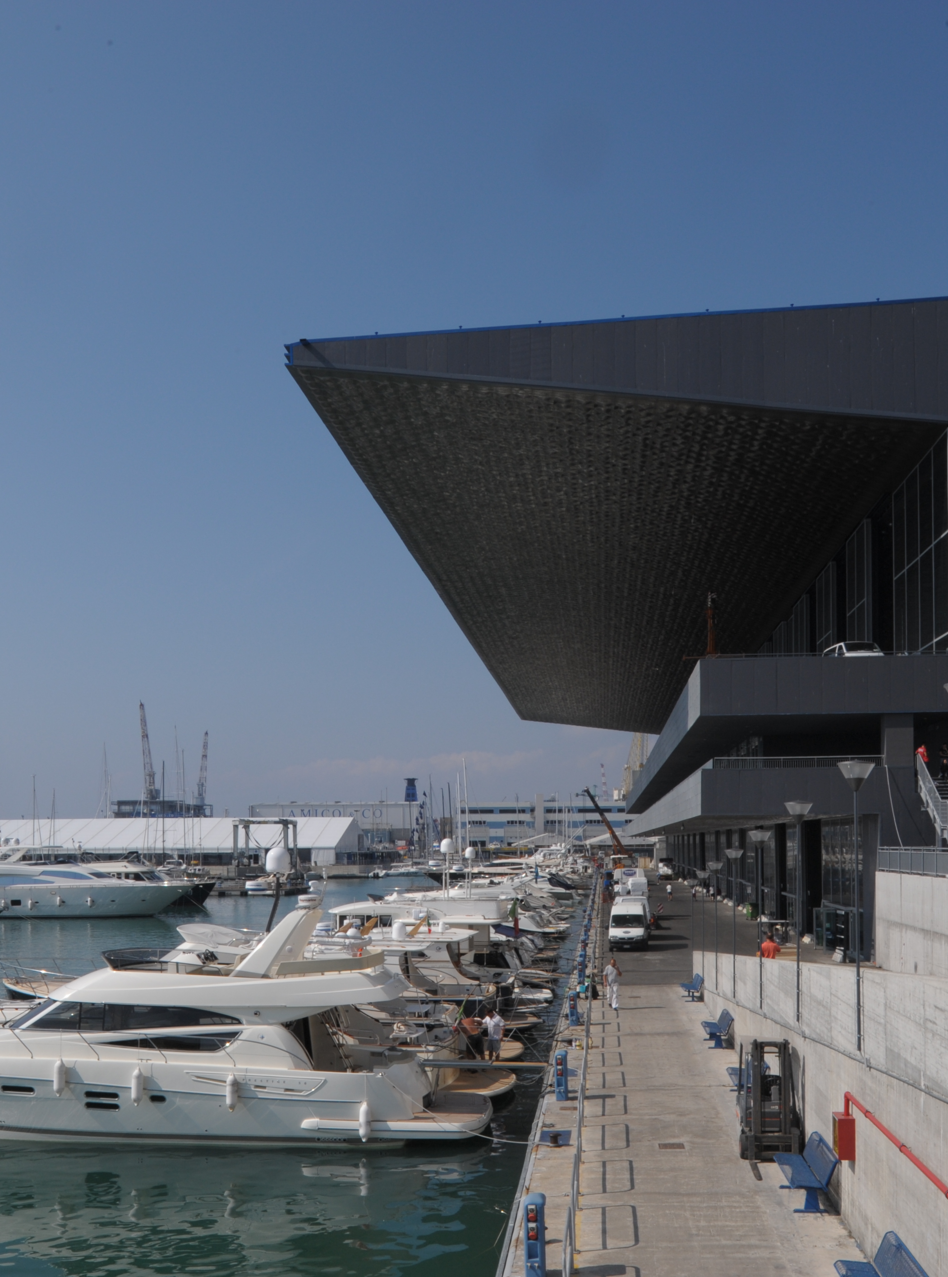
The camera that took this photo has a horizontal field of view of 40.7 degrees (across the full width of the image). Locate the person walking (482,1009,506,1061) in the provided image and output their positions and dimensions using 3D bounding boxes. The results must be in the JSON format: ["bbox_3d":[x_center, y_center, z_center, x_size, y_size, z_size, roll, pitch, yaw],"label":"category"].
[{"bbox_3d":[0.554,10.934,35.000,0.420,1.700,0.550,4,-6,-45],"label":"person walking"}]

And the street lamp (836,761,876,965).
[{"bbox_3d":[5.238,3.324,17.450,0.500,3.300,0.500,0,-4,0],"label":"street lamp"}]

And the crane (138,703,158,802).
[{"bbox_3d":[-109.416,38.055,430.000,8.000,33.000,7.000,2,-5,-25],"label":"crane"}]

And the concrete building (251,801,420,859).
[{"bbox_3d":[-38.593,52.608,352.000,46.000,15.500,25.000,-1,-5,6],"label":"concrete building"}]

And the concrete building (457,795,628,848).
[{"bbox_3d":[19.495,50.668,350.000,49.000,15.000,20.000,-1,-5,6],"label":"concrete building"}]

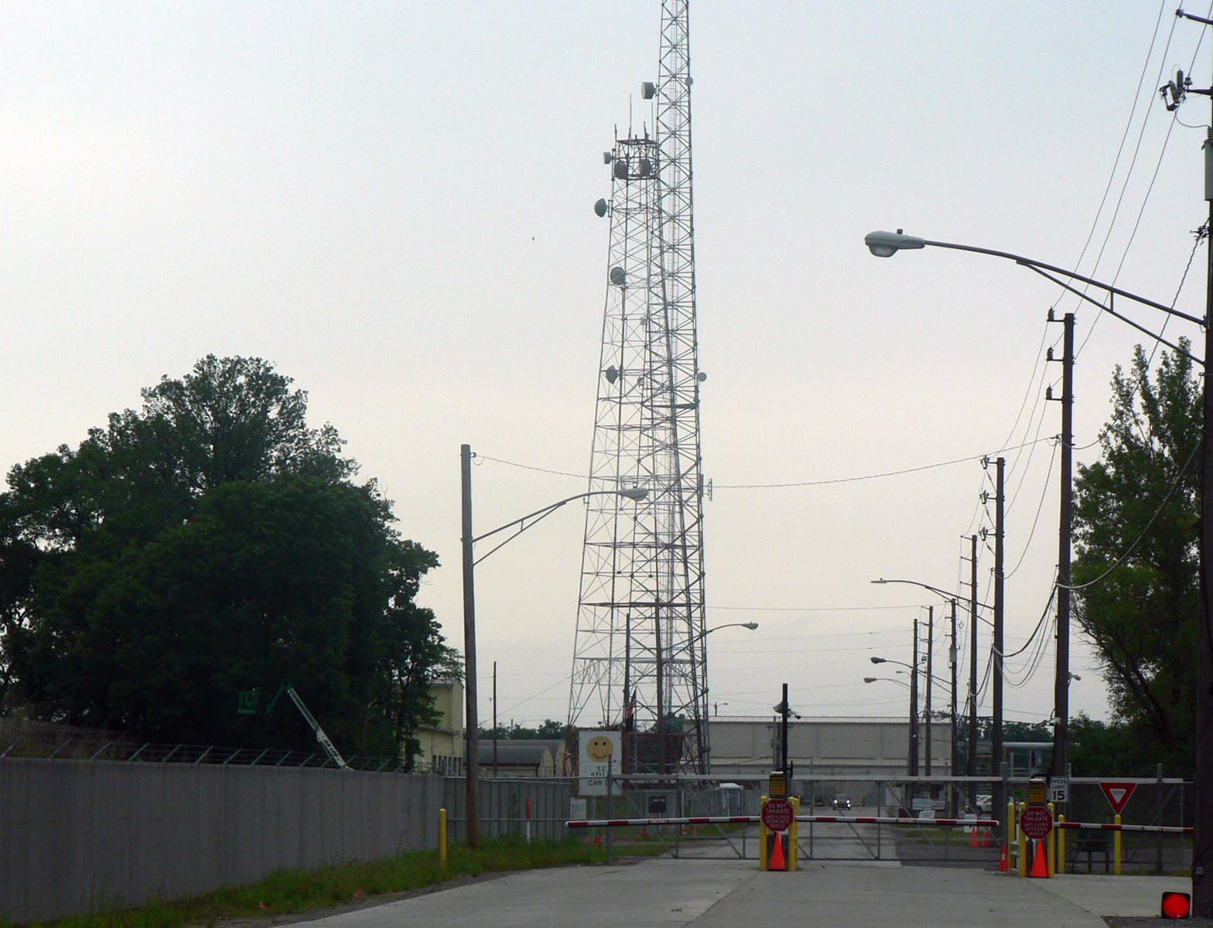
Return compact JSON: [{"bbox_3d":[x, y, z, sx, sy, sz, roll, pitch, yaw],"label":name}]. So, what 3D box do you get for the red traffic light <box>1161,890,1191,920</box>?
[{"bbox_3d":[6.943,5.387,51.000,0.345,0.345,0.250,0,-5,6],"label":"red traffic light"}]

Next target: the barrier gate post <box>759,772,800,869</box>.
[{"bbox_3d":[3.260,6.712,78.800,0.750,1.890,0.600,0,-4,3],"label":"barrier gate post"}]

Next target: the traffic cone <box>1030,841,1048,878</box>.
[{"bbox_3d":[8.090,7.402,78.300,0.360,0.710,0.360,0,-4,3],"label":"traffic cone"}]

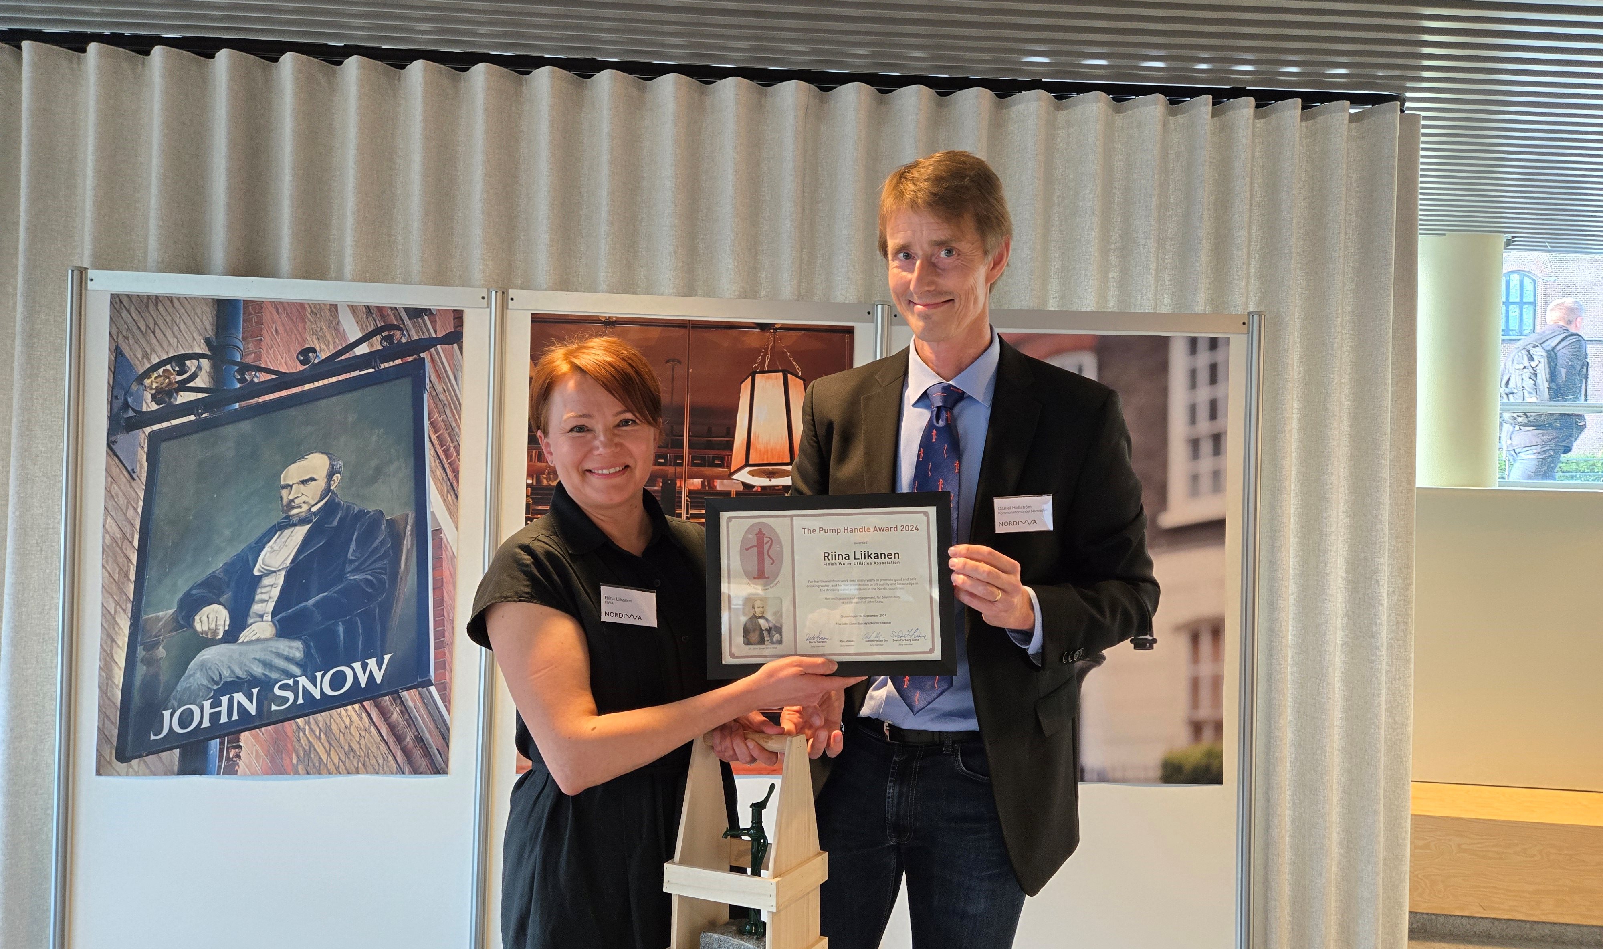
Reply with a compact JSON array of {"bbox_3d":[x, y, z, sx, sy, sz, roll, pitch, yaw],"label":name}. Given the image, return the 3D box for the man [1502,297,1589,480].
[{"bbox_3d":[3.767,-0.012,5.389,0.600,1.760,0.560,1,-1,-13],"label":"man"}]

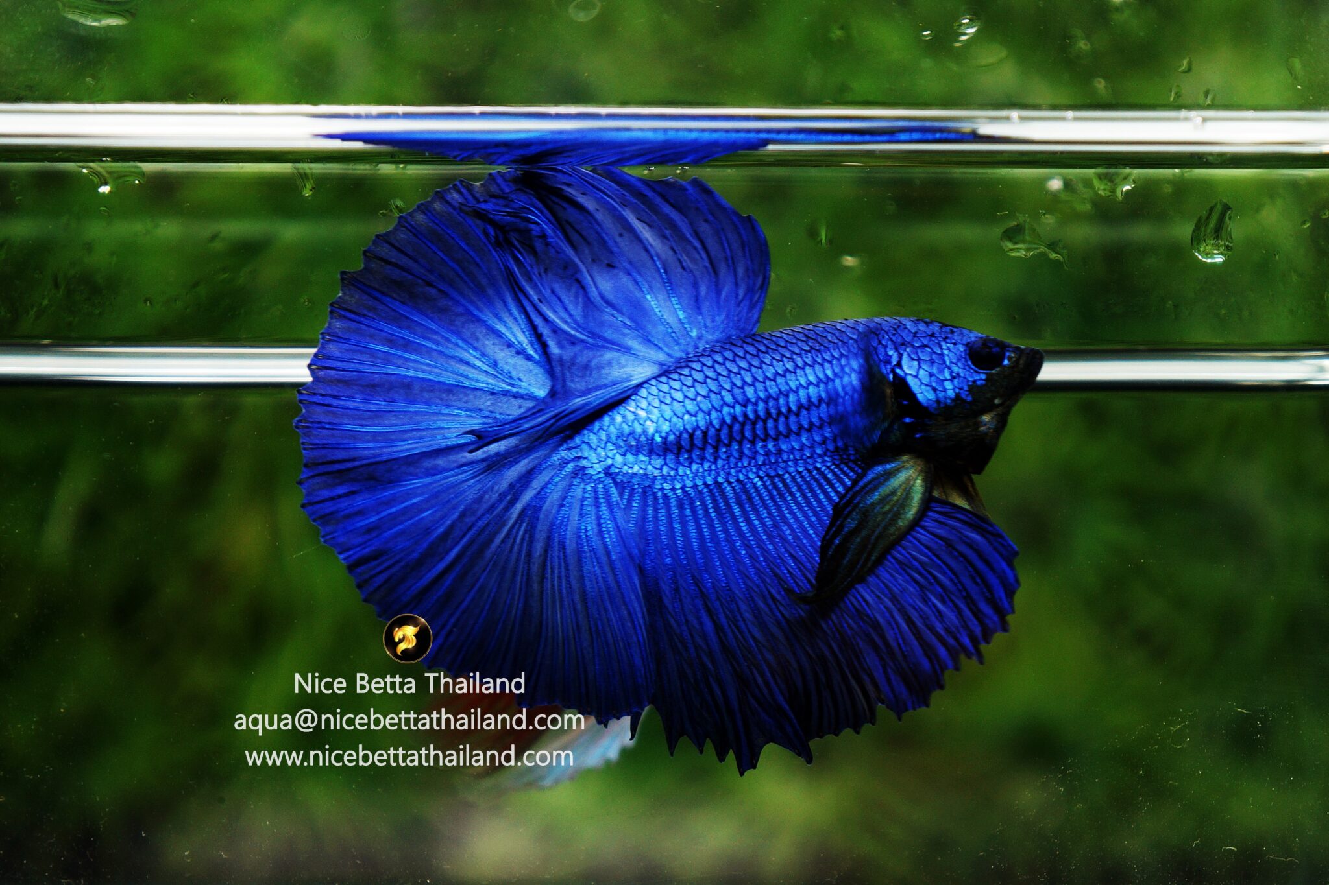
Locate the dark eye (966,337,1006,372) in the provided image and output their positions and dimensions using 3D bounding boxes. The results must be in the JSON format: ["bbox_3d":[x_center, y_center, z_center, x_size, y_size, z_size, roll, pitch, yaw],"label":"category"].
[{"bbox_3d":[0.028,-0.008,0.267,0.003,0.003,0.003,0,0,-9],"label":"dark eye"}]

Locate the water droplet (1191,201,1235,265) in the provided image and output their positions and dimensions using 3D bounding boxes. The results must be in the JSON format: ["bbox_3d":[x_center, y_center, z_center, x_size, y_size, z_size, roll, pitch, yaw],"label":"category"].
[{"bbox_3d":[0.052,-0.020,0.285,0.004,0.006,0.002,0,0,0],"label":"water droplet"}]

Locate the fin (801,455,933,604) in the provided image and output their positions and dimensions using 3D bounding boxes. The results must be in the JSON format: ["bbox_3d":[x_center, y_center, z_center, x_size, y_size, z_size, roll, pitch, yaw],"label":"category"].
[{"bbox_3d":[0.018,0.008,0.266,0.007,0.017,0.003,44,0,0],"label":"fin"}]

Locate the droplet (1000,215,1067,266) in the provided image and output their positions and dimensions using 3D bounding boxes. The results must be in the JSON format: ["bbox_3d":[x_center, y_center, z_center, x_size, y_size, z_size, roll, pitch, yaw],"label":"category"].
[{"bbox_3d":[0.035,-0.019,0.285,0.006,0.005,0.002,0,0,0],"label":"droplet"}]

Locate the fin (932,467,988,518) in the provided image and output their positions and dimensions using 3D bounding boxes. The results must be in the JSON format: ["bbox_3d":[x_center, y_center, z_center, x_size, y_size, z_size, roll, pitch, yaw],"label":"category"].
[{"bbox_3d":[0.027,0.005,0.271,0.005,0.007,0.003,-23,0,0],"label":"fin"}]

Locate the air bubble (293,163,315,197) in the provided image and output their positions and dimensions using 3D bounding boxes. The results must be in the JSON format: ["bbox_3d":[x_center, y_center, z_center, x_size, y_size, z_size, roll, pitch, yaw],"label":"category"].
[{"bbox_3d":[-0.034,-0.025,0.285,0.002,0.003,0.002,0,0,0],"label":"air bubble"}]

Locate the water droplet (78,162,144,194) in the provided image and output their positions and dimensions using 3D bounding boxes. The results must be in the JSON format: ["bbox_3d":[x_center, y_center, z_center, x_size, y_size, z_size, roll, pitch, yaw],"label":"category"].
[{"bbox_3d":[-0.052,-0.025,0.285,0.006,0.003,0.002,0,0,0],"label":"water droplet"}]

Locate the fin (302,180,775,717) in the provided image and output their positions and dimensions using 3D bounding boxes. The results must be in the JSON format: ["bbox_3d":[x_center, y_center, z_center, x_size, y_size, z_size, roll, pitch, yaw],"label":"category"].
[{"bbox_3d":[-0.012,0.000,0.285,0.045,0.052,0.012,0,0,0],"label":"fin"}]

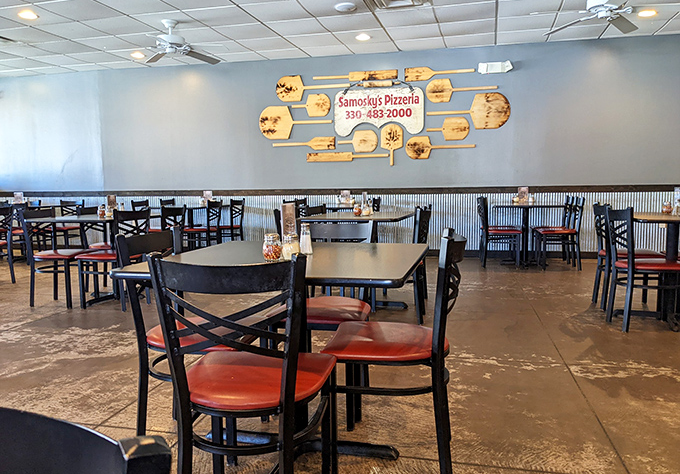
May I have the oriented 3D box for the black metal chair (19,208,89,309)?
[{"bbox_3d":[-2.409,0.165,4.596,0.465,0.834,0.420,1,6,11],"label":"black metal chair"}]

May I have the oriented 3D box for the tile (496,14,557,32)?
[{"bbox_3d":[2.050,-2.372,5.895,0.600,0.020,0.600,1,6,14],"label":"tile"}]

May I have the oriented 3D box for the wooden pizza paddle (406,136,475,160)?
[{"bbox_3d":[1.351,-1.204,7.144,0.925,0.310,0.020,1,6,12],"label":"wooden pizza paddle"}]

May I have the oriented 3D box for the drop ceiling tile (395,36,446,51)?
[{"bbox_3d":[1.012,-2.445,6.720,0.600,0.020,0.450,1,6,14],"label":"drop ceiling tile"}]

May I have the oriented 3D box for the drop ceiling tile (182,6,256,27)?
[{"bbox_3d":[-1.202,-2.280,5.480,0.603,0.020,0.603,1,7,14],"label":"drop ceiling tile"}]

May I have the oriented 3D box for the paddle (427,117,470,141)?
[{"bbox_3d":[1.445,-1.436,7.076,0.562,0.306,0.020,1,7,13],"label":"paddle"}]

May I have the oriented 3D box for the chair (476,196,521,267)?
[{"bbox_3d":[1.946,-0.067,6.482,0.450,0.845,0.430,0,7,7],"label":"chair"}]

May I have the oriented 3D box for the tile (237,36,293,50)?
[{"bbox_3d":[-0.905,-2.420,6.654,0.603,0.020,0.603,1,7,14],"label":"tile"}]

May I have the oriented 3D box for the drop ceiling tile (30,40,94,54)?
[{"bbox_3d":[-3.418,-2.383,6.662,0.603,0.020,0.603,1,7,14],"label":"drop ceiling tile"}]

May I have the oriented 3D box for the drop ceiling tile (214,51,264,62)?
[{"bbox_3d":[-1.383,-2.514,7.413,0.605,0.020,0.431,1,6,15],"label":"drop ceiling tile"}]

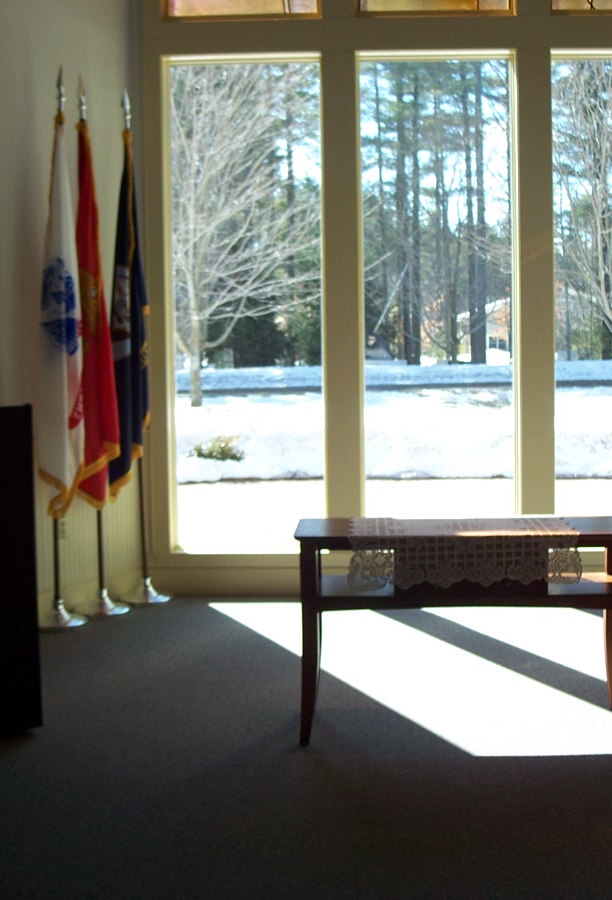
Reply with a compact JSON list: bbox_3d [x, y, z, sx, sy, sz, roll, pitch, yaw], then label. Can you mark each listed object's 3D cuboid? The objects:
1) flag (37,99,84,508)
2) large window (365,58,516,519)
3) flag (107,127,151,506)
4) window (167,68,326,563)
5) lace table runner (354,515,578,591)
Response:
[{"bbox_3d":[-1.198,-0.648,6.297,0.240,2.030,0.220,-2,5,-11],"label":"flag"},{"bbox_3d":[0.721,-0.784,6.940,0.850,2.670,0.100,-1,5,2],"label":"large window"},{"bbox_3d":[-0.938,-0.704,6.814,0.230,2.000,0.220,-1,5,-8],"label":"flag"},{"bbox_3d":[-0.327,-0.783,6.959,0.850,2.670,0.100,-1,5,2],"label":"window"},{"bbox_3d":[0.556,0.368,4.646,0.830,0.190,0.440,-1,5,2],"label":"lace table runner"}]

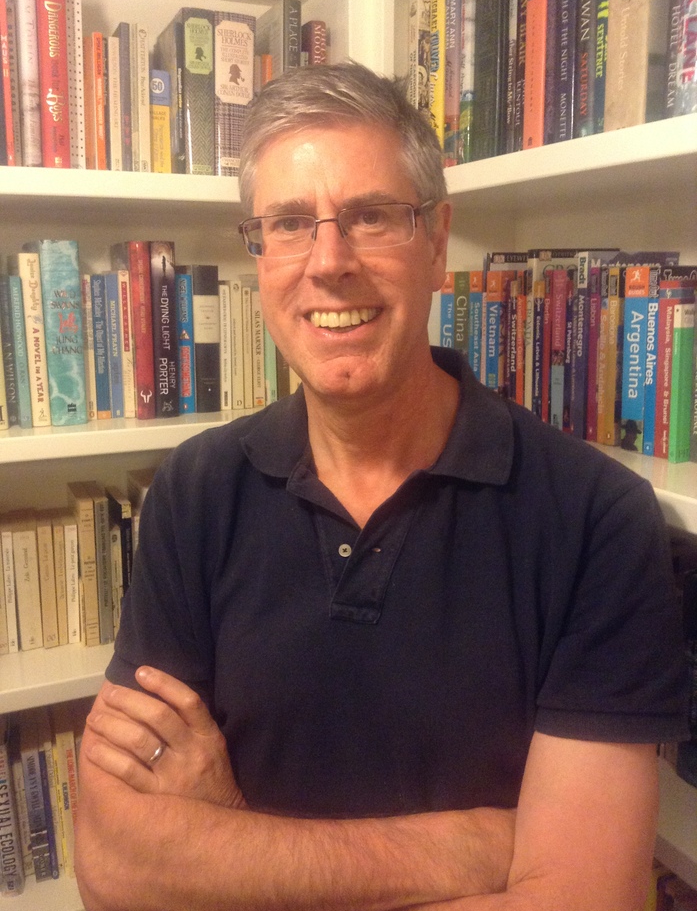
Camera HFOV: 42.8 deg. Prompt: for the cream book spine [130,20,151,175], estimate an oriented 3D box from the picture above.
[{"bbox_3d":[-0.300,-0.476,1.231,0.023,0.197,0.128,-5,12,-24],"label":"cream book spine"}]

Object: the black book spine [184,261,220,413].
[{"bbox_3d":[-0.233,-0.178,1.349,0.036,0.210,0.133,-5,12,-25],"label":"black book spine"}]

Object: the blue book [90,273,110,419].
[{"bbox_3d":[-0.370,-0.159,1.287,0.019,0.197,0.129,-5,12,-25],"label":"blue book"}]

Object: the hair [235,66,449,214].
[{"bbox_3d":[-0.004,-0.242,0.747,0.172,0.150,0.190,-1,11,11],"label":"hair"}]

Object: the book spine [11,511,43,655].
[{"bbox_3d":[-0.484,0.185,1.326,0.030,0.177,0.116,-5,12,-25],"label":"book spine"}]

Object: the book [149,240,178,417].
[{"bbox_3d":[-0.286,-0.185,1.299,0.032,0.240,0.158,-5,12,-24],"label":"book"}]

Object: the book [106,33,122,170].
[{"bbox_3d":[-0.327,-0.462,1.210,0.015,0.178,0.112,-5,12,-24],"label":"book"}]

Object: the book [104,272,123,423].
[{"bbox_3d":[-0.349,-0.161,1.286,0.019,0.199,0.128,-5,12,-24],"label":"book"}]

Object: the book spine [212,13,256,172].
[{"bbox_3d":[-0.184,-0.498,1.275,0.059,0.222,0.148,-5,12,-24],"label":"book spine"}]

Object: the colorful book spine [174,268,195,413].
[{"bbox_3d":[-0.262,-0.170,1.337,0.023,0.198,0.129,-5,12,-25],"label":"colorful book spine"}]

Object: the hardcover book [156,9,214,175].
[{"bbox_3d":[-0.233,-0.502,1.280,0.042,0.223,0.150,-5,12,-25],"label":"hardcover book"}]

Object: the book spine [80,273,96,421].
[{"bbox_3d":[-0.384,-0.158,1.281,0.011,0.198,0.129,-5,12,-25],"label":"book spine"}]

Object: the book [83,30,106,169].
[{"bbox_3d":[-0.345,-0.461,1.201,0.013,0.179,0.112,-5,12,-24],"label":"book"}]

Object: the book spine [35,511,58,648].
[{"bbox_3d":[-0.447,0.179,1.304,0.020,0.178,0.111,-5,12,-24],"label":"book spine"}]

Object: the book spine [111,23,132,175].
[{"bbox_3d":[-0.318,-0.474,1.224,0.014,0.197,0.128,-5,12,-24],"label":"book spine"}]

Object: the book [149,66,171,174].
[{"bbox_3d":[-0.278,-0.454,1.253,0.034,0.146,0.100,-5,12,-24],"label":"book"}]

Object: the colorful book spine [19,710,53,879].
[{"bbox_3d":[-0.474,0.512,1.336,0.021,0.200,0.130,-5,12,-24],"label":"colorful book spine"}]

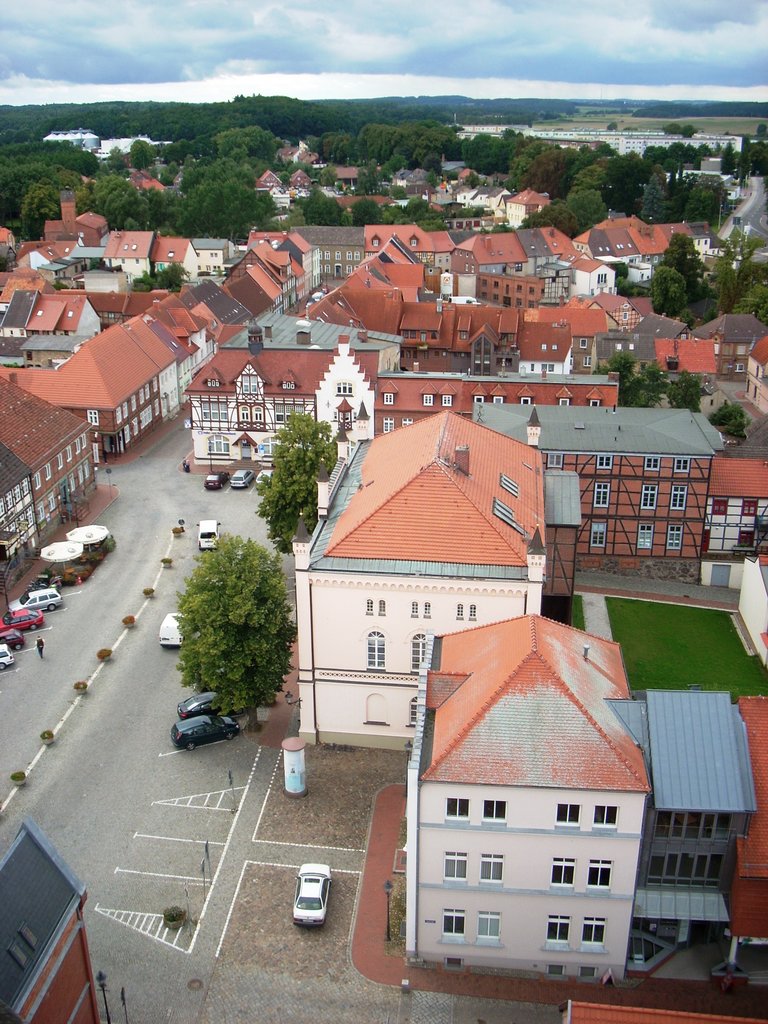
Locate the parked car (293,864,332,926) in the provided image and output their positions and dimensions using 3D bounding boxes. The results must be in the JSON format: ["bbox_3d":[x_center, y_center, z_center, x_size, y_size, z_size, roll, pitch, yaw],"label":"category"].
[{"bbox_3d":[-3.801,20.259,58.971,1.700,1.420,4.380,0,21,1],"label":"parked car"}]

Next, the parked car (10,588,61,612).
[{"bbox_3d":[-29.027,7.517,90.326,4.400,1.490,1.740,-14,25,-32],"label":"parked car"}]

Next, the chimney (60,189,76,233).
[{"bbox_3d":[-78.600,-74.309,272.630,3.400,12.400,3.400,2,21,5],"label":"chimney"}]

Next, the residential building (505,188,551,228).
[{"bbox_3d":[47.232,-100.456,360.403,11.500,11.300,9.000,-18,27,-39],"label":"residential building"}]

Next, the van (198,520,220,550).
[{"bbox_3d":[-16.984,1.855,105.454,1.850,1.930,4.800,-3,21,-7],"label":"van"}]

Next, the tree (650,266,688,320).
[{"bbox_3d":[50.400,-37.629,193.553,6.400,11.500,6.400,0,21,0],"label":"tree"}]

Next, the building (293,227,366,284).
[{"bbox_3d":[-12.056,-60.162,252.365,16.500,10.800,10.000,1,21,4],"label":"building"}]

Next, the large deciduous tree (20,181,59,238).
[{"bbox_3d":[-97.148,-84.599,308.265,11.300,16.000,11.300,0,21,0],"label":"large deciduous tree"}]

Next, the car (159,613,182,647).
[{"bbox_3d":[-16.393,9.110,87.058,1.740,1.830,4.200,2,21,6],"label":"car"}]

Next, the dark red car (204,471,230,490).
[{"bbox_3d":[-18.321,-3.892,120.981,1.700,1.420,4.400,3,22,8],"label":"dark red car"}]

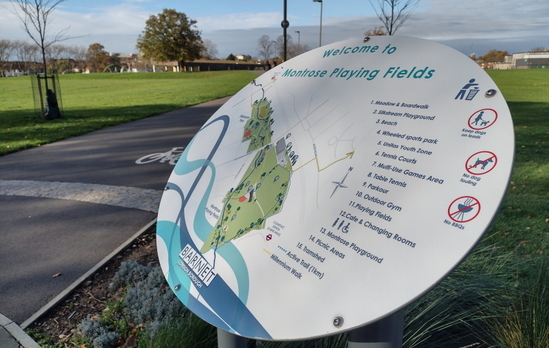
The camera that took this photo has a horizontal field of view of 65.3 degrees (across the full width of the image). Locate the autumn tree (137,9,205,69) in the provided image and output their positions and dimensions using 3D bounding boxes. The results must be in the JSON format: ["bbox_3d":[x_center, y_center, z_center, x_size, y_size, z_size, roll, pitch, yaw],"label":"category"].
[{"bbox_3d":[-20.150,-25.568,82.220,12.666,11.650,12.666,0,14,0],"label":"autumn tree"}]

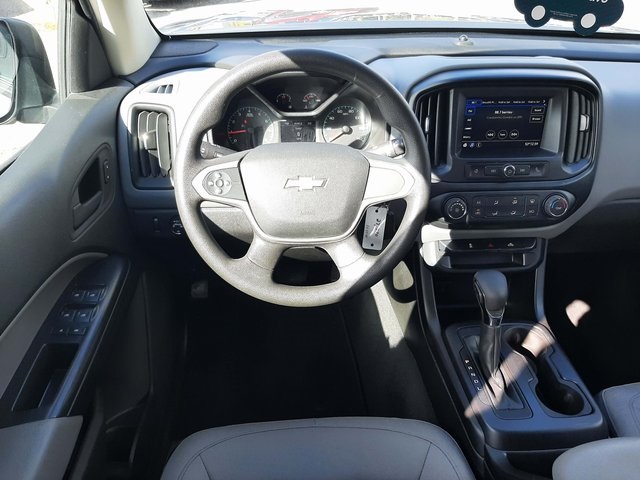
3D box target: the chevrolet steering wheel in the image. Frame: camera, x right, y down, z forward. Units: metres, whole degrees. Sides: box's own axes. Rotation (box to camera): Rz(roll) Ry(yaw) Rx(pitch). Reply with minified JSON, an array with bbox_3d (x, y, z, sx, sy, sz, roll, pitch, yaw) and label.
[{"bbox_3d":[-0.026,-0.092,0.730,0.382,0.382,0.085,0,0,1],"label":"chevrolet steering wheel"}]

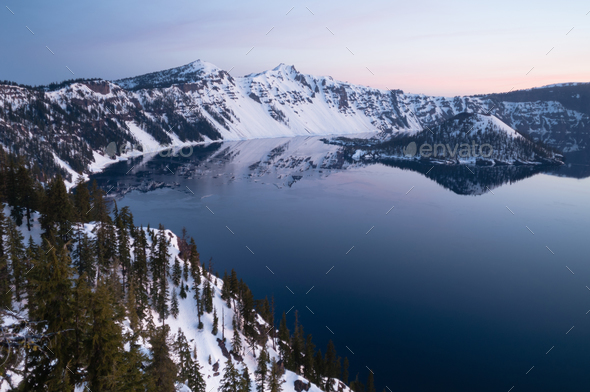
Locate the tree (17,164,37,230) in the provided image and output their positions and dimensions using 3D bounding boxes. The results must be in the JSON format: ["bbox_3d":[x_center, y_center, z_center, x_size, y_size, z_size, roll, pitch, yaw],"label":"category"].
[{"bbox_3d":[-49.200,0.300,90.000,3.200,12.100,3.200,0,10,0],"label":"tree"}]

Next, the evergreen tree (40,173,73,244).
[{"bbox_3d":[-53.670,2.920,110.520,7.060,16.550,7.060,0,10,0],"label":"evergreen tree"}]

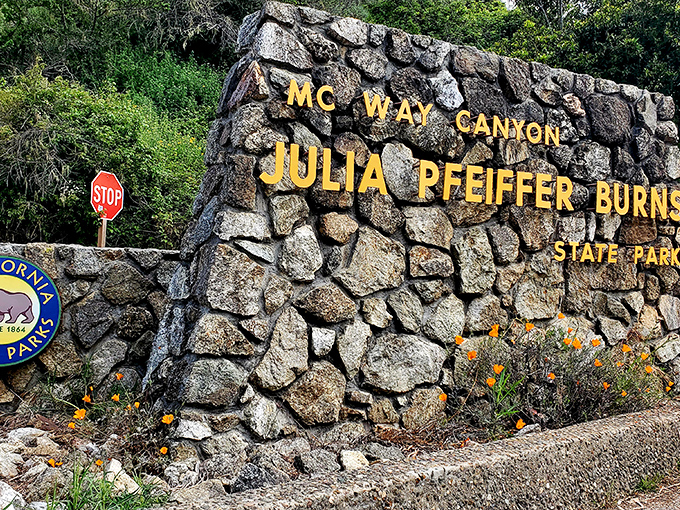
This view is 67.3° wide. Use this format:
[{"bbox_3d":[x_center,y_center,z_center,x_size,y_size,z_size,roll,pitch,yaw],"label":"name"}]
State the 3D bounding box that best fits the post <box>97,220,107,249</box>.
[{"bbox_3d":[-3.790,0.040,8.110,0.090,2.600,0.090,1,-2,13],"label":"post"}]

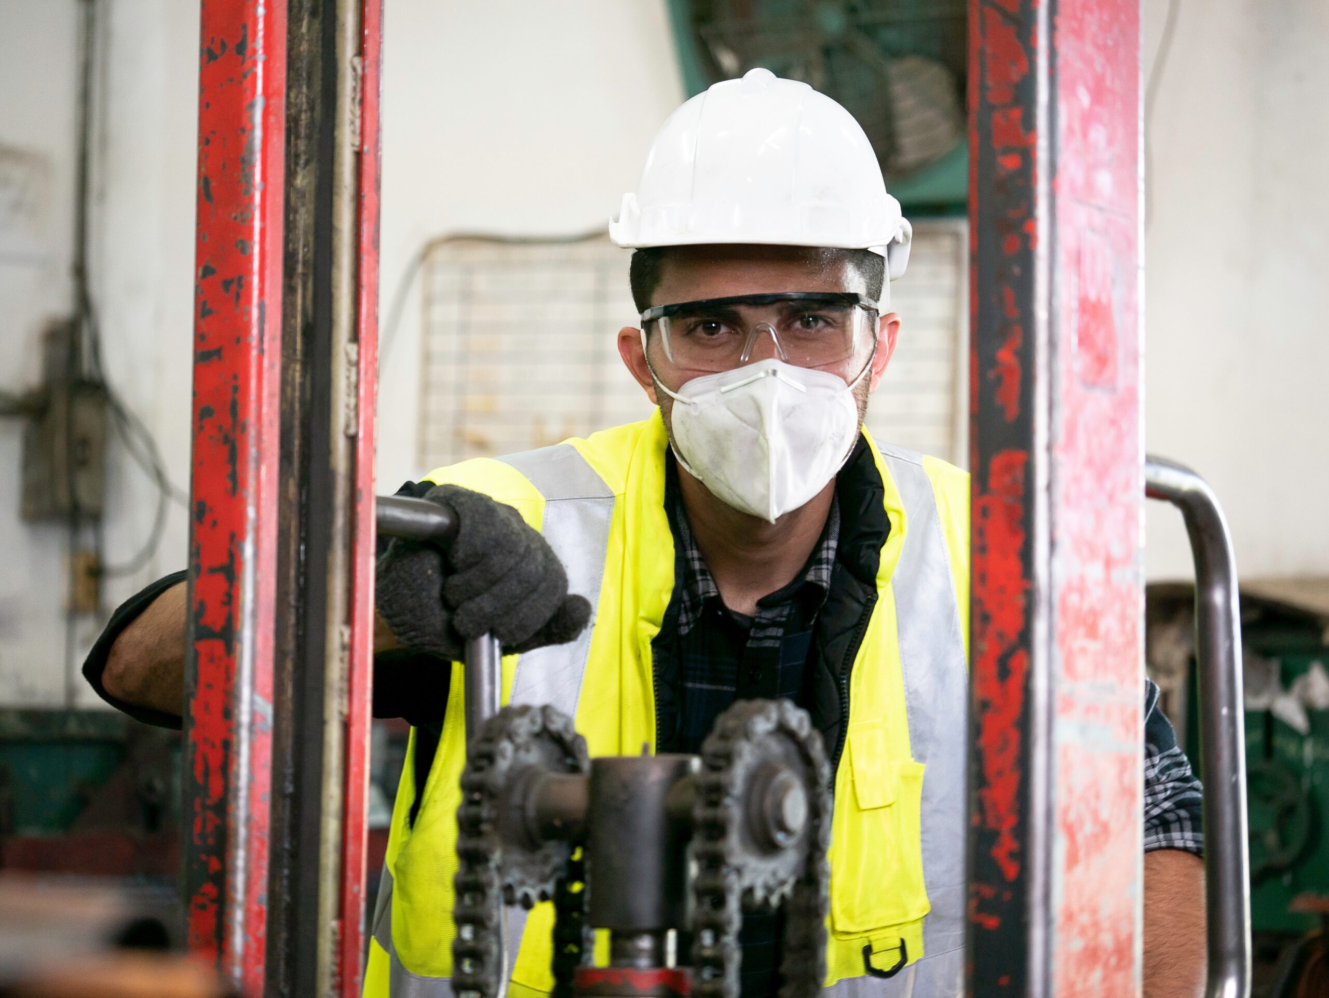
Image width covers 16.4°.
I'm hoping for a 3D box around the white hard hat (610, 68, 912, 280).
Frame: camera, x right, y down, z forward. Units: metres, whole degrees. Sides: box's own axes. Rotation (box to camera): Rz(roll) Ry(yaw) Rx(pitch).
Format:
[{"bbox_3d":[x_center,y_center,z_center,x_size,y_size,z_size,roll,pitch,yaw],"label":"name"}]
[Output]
[{"bbox_3d":[0.065,-0.224,3.140,0.207,0.143,0.270,0,-1,9],"label":"white hard hat"}]

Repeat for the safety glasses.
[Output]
[{"bbox_3d":[0.065,-0.111,3.125,0.160,0.055,0.150,-3,-1,-2],"label":"safety glasses"}]

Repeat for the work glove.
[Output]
[{"bbox_3d":[-0.121,0.046,2.950,0.138,0.112,0.100,-4,-3,21],"label":"work glove"}]

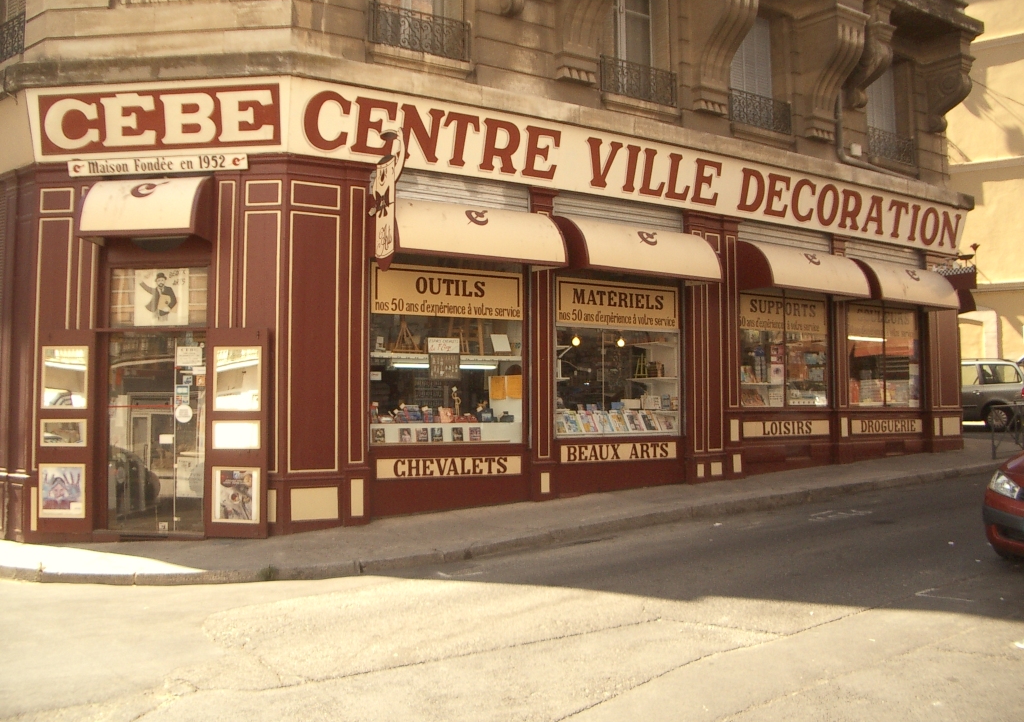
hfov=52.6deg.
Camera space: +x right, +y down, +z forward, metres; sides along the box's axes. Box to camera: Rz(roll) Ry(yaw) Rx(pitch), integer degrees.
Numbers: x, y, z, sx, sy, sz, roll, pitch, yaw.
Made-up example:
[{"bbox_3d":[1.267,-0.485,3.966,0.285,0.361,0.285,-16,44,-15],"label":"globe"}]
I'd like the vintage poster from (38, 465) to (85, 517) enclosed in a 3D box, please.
[{"bbox_3d":[-4.775,1.386,11.013,0.535,0.573,0.025,0,-3,9],"label":"vintage poster"}]

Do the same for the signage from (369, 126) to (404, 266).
[{"bbox_3d":[-1.504,-1.891,12.394,0.080,1.629,0.911,2,-4,-34],"label":"signage"}]

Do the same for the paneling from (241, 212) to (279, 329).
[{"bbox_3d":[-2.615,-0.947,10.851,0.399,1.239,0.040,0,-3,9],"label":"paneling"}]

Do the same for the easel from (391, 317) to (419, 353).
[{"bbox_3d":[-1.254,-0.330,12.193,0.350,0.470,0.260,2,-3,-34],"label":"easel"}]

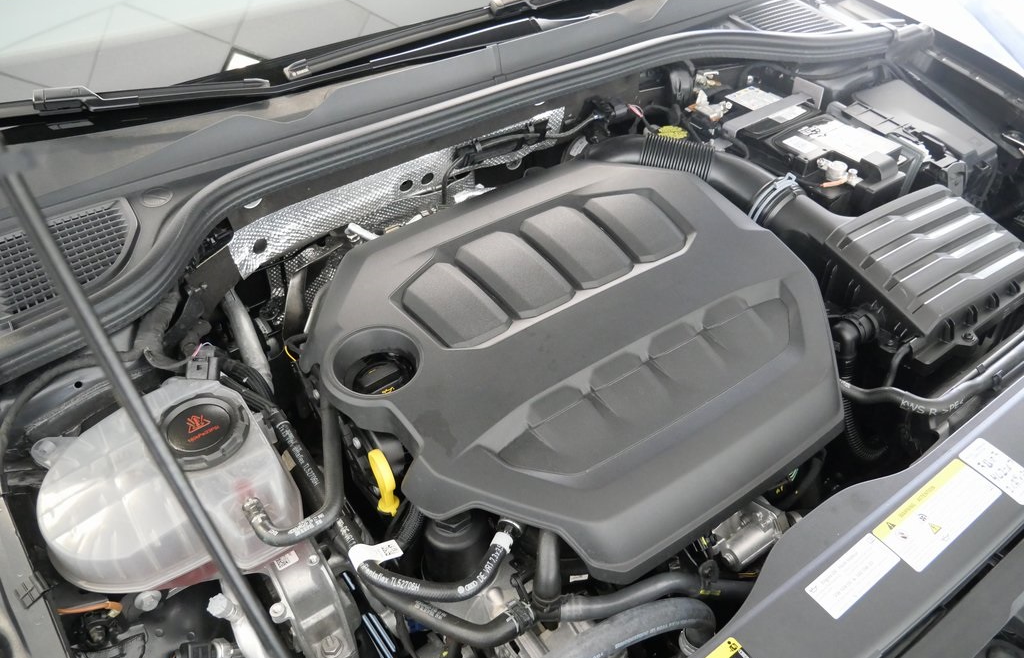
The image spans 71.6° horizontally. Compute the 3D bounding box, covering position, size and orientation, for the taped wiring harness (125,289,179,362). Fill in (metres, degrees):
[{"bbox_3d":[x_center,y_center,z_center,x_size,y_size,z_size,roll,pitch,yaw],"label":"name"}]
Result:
[{"bbox_3d":[-0.338,-0.002,0.667,0.056,0.062,0.045,-25,51,-25],"label":"taped wiring harness"}]

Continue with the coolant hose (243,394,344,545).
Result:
[{"bbox_3d":[-0.169,0.131,0.608,0.110,0.080,0.100,-34,53,-30],"label":"coolant hose"}]

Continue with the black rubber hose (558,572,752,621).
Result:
[{"bbox_3d":[0.129,0.233,0.619,0.205,0.055,0.035,-9,44,-9],"label":"black rubber hose"}]

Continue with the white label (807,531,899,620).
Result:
[{"bbox_3d":[0.282,0.202,0.584,0.088,0.002,0.029,-25,53,-24],"label":"white label"}]

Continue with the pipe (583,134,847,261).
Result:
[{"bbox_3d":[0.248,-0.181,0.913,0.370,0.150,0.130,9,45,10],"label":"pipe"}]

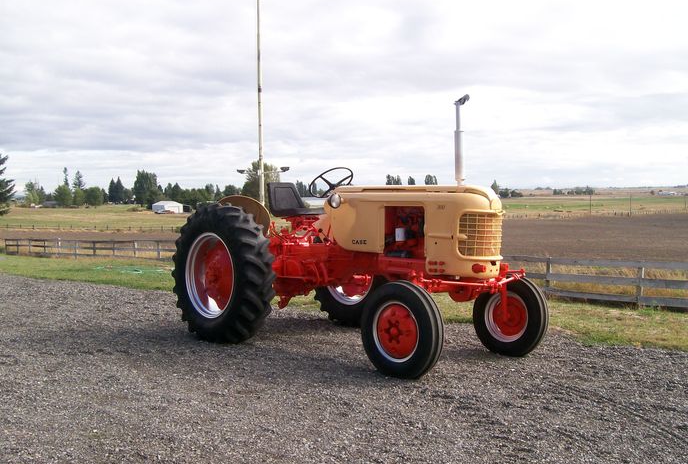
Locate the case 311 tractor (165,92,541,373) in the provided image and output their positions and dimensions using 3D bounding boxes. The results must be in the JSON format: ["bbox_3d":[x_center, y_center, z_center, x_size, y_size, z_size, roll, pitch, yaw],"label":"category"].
[{"bbox_3d":[0.155,-0.040,6.500,2.030,2.170,3.170,-3,4,-44],"label":"case 311 tractor"}]

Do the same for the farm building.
[{"bbox_3d":[-70.200,-9.800,286.500,9.600,5.000,8.900,2,4,44],"label":"farm building"}]

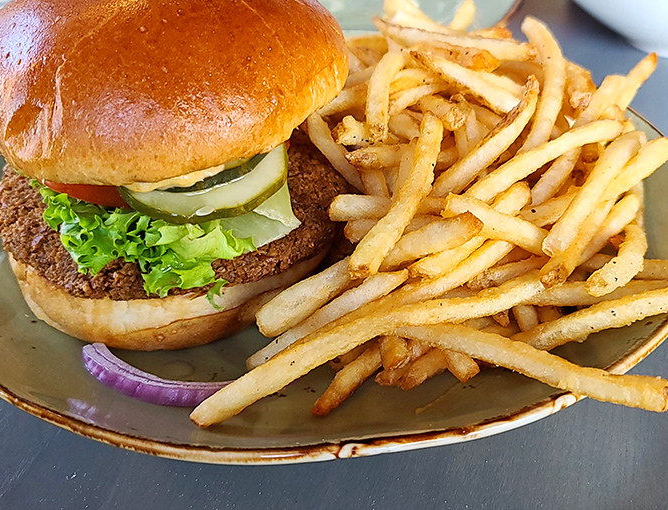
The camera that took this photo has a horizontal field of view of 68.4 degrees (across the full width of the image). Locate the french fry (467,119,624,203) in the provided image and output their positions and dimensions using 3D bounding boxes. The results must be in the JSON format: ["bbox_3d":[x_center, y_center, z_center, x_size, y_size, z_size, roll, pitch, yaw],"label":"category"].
[{"bbox_3d":[0.081,-0.037,0.182,0.082,0.009,0.009,-25,48,-21],"label":"french fry"}]

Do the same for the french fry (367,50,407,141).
[{"bbox_3d":[0.022,-0.066,0.200,0.011,0.009,0.054,8,56,9],"label":"french fry"}]

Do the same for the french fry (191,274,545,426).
[{"bbox_3d":[0.013,0.023,0.137,0.103,0.009,0.011,-19,45,-8],"label":"french fry"}]

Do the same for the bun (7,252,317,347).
[{"bbox_3d":[-0.057,-0.011,0.186,0.111,0.027,0.111,0,42,0],"label":"bun"}]

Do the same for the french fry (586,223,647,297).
[{"bbox_3d":[0.090,0.001,0.155,0.011,0.009,0.033,32,60,30],"label":"french fry"}]

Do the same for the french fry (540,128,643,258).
[{"bbox_3d":[0.088,-0.022,0.164,0.008,0.008,0.073,31,55,30],"label":"french fry"}]

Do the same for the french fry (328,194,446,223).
[{"bbox_3d":[0.020,-0.018,0.176,0.041,0.008,0.008,-3,42,0],"label":"french fry"}]

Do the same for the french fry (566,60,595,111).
[{"bbox_3d":[0.112,-0.081,0.227,0.009,0.009,0.034,2,58,2],"label":"french fry"}]

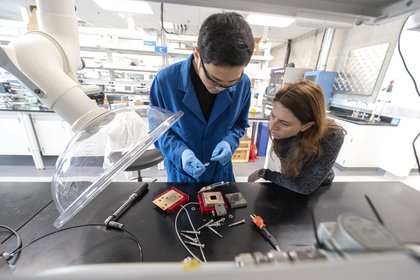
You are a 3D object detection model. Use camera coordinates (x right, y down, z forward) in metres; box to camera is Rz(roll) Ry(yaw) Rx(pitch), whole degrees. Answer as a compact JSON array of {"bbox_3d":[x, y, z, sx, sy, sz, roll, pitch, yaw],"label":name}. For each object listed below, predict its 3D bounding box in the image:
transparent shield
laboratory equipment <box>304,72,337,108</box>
[{"bbox_3d":[-0.333,0.008,0.557,0.500,0.180,0.500,-47,14,-23],"label":"transparent shield"},{"bbox_3d":[2.552,-1.162,3.894,0.440,0.810,0.460,1,19,-5],"label":"laboratory equipment"}]

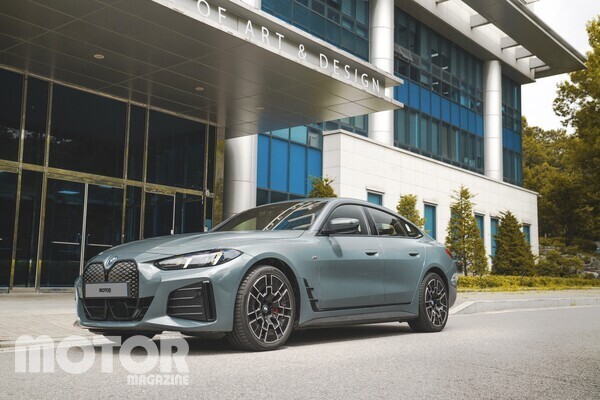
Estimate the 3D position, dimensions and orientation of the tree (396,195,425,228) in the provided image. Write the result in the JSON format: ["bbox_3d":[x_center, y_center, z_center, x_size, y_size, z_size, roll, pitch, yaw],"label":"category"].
[{"bbox_3d":[3.607,1.331,21.201,1.450,3.070,1.450,-5,-10,40],"label":"tree"}]

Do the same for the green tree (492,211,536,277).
[{"bbox_3d":[9.054,1.985,27.572,1.750,3.060,1.750,-5,-10,40],"label":"green tree"}]

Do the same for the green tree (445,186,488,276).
[{"bbox_3d":[6.195,1.314,24.263,1.550,3.570,1.550,-5,-10,40],"label":"green tree"}]

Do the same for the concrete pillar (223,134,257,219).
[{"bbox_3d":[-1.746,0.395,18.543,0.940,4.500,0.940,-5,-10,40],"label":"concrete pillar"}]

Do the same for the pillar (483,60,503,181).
[{"bbox_3d":[9.706,-3.945,32.562,0.920,6.150,0.920,-5,-10,40],"label":"pillar"}]

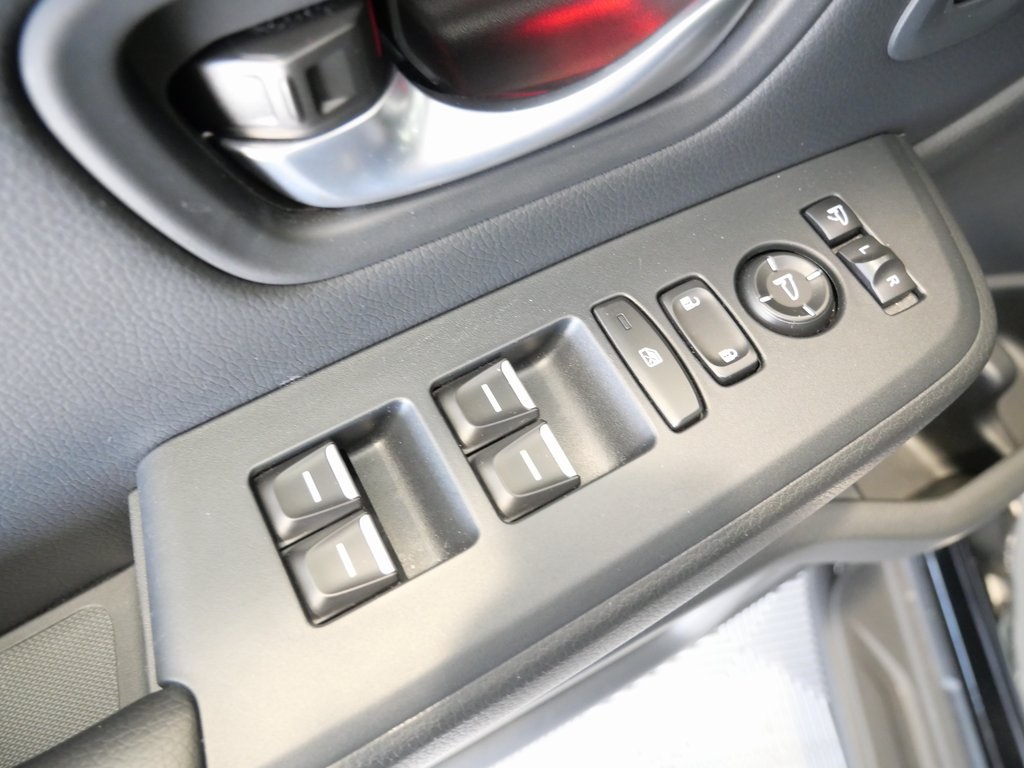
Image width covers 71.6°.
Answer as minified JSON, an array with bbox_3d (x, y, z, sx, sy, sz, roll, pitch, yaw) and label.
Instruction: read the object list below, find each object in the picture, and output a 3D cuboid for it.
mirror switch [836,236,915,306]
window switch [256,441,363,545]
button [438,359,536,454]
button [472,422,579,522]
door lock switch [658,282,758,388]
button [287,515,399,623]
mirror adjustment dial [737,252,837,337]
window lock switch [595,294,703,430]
[{"bbox_3d":[0.100,-0.031,0.195,0.012,0.006,0.018,-27,71,-12],"label":"mirror switch"},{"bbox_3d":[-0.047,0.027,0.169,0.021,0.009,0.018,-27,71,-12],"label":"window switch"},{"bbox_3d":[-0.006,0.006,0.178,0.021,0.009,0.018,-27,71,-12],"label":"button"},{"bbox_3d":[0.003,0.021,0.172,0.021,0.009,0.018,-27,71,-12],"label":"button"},{"bbox_3d":[0.052,-0.014,0.187,0.012,0.006,0.027,-27,71,-12],"label":"door lock switch"},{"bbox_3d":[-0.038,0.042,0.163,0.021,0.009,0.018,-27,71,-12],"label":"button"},{"bbox_3d":[0.075,-0.025,0.192,0.025,0.006,0.025,1,68,-1],"label":"mirror adjustment dial"},{"bbox_3d":[0.035,-0.006,0.183,0.011,0.006,0.037,-27,71,-12],"label":"window lock switch"}]

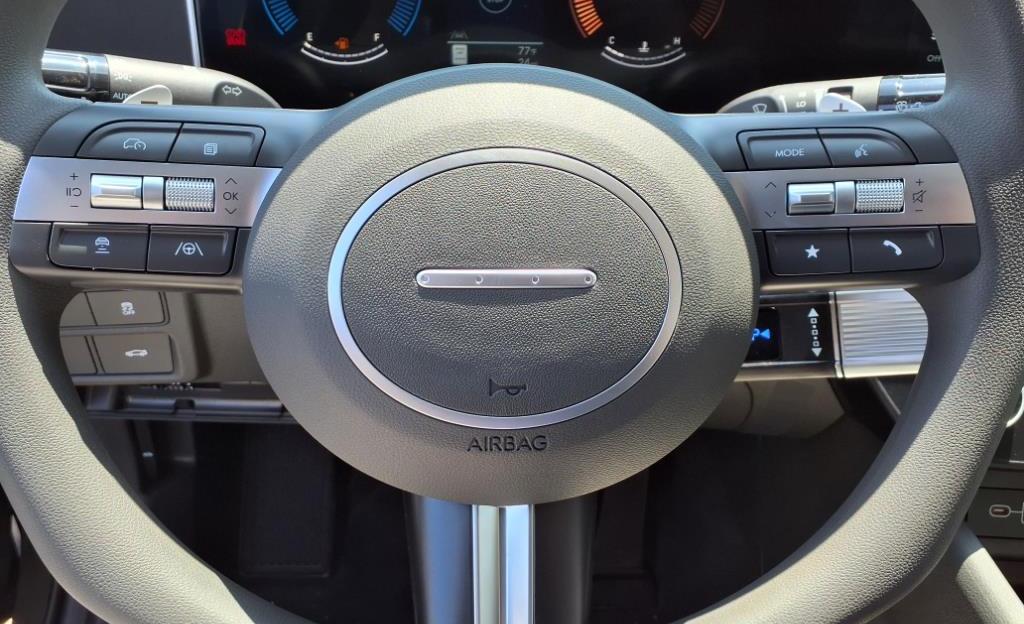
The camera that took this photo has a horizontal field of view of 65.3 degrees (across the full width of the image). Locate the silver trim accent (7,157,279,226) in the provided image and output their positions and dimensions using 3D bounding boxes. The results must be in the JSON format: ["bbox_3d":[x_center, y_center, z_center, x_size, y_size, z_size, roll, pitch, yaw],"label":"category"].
[{"bbox_3d":[-0.119,-0.039,0.264,0.080,0.020,0.014,0,-3,-8],"label":"silver trim accent"}]

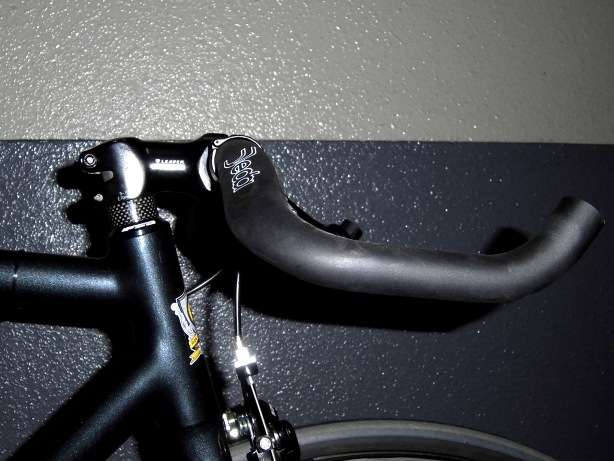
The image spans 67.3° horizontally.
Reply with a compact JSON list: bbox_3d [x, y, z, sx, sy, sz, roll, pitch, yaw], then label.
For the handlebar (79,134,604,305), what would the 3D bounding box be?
[{"bbox_3d":[-0.024,-0.018,0.362,0.293,0.112,0.360,0,0,-13],"label":"handlebar"}]

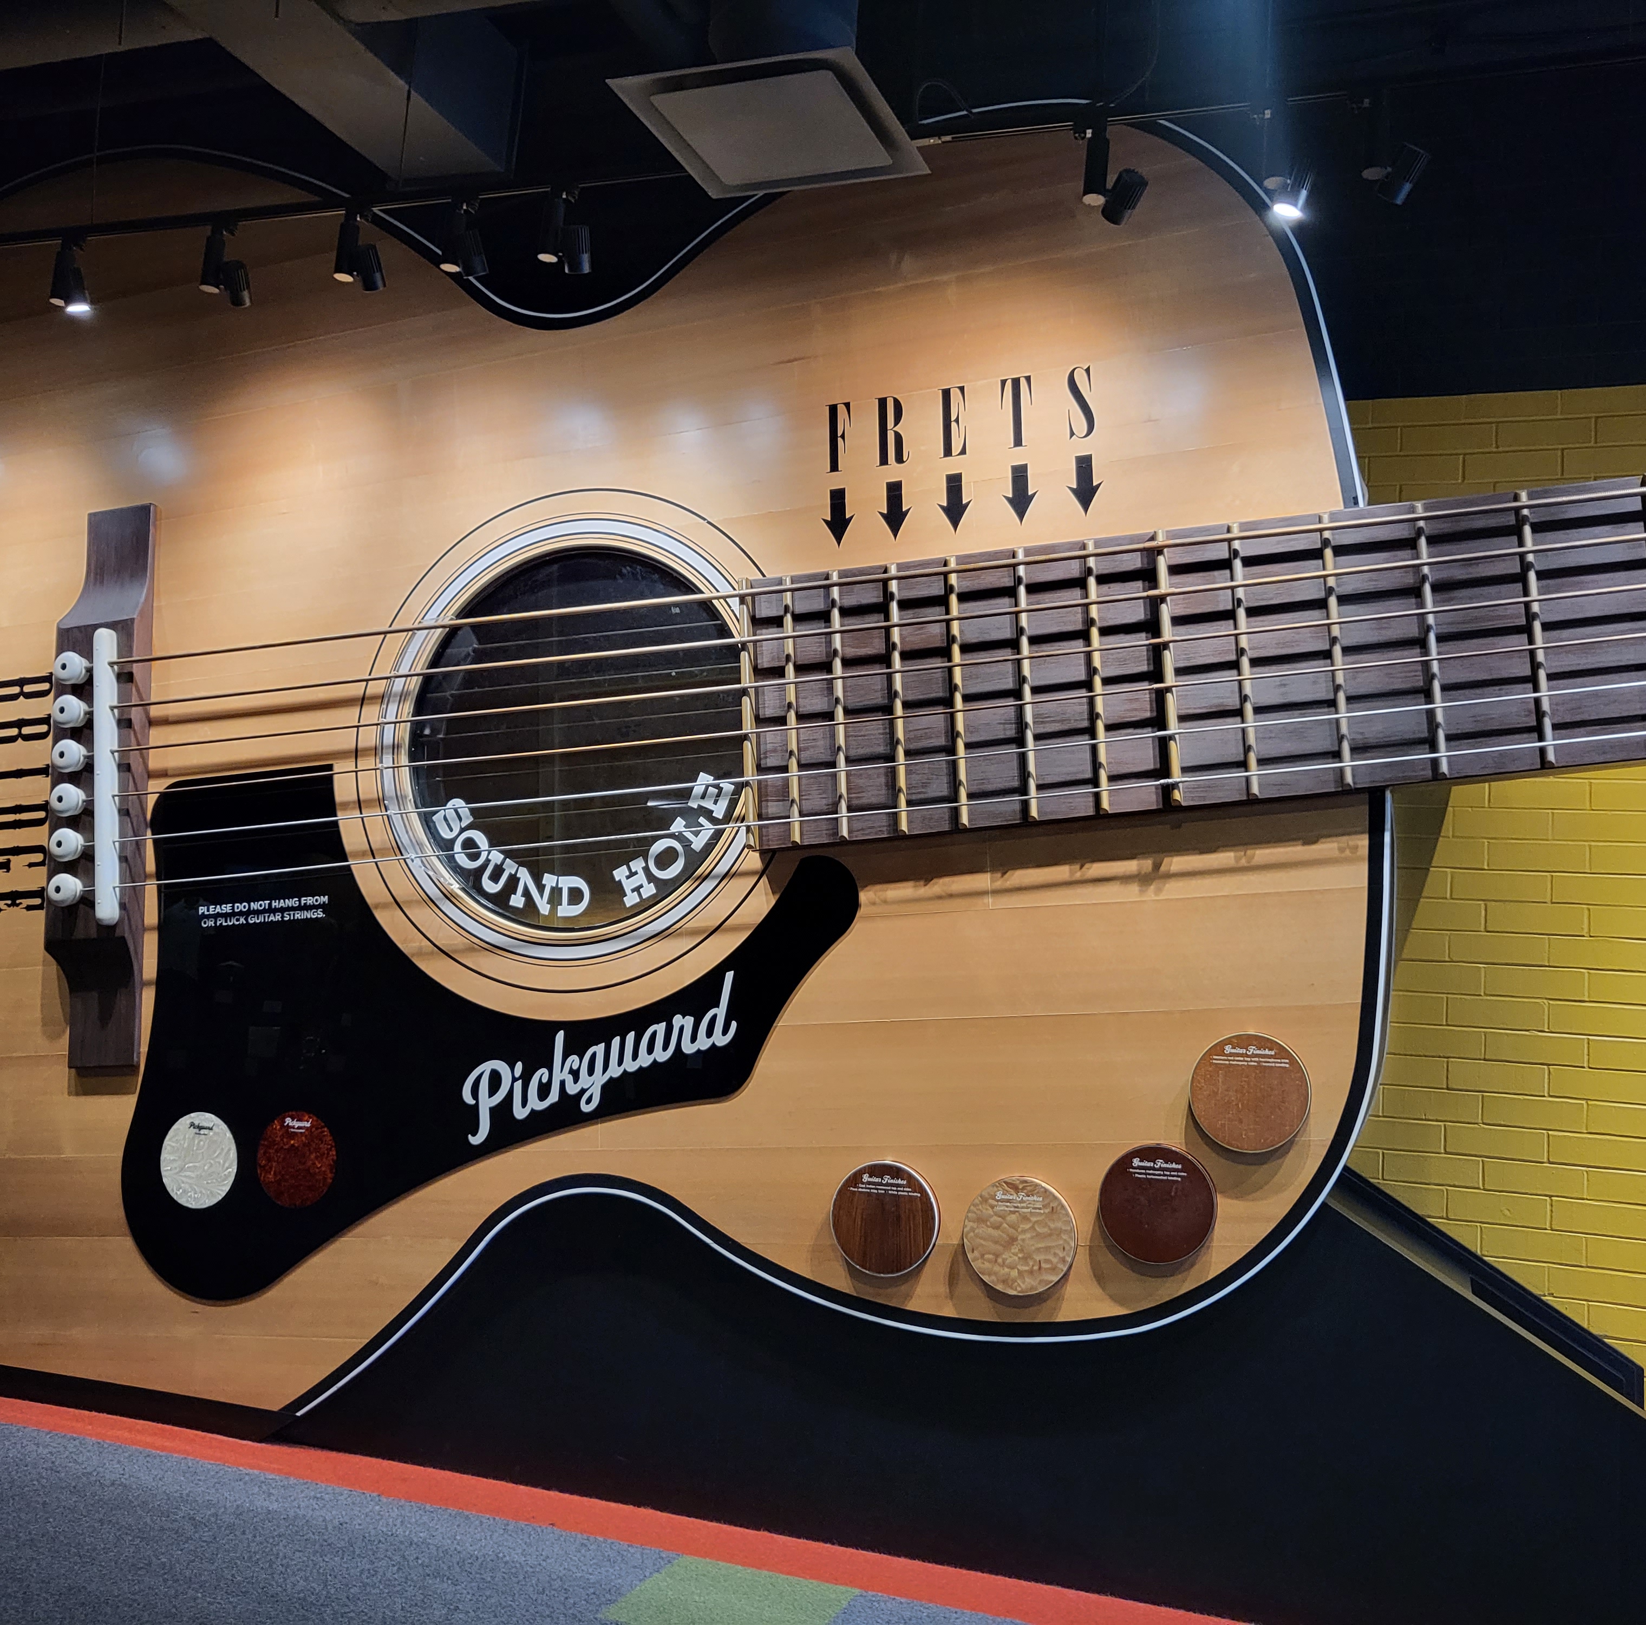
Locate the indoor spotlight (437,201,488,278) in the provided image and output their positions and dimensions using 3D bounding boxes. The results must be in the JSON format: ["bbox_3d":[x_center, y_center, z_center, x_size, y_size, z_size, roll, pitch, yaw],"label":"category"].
[{"bbox_3d":[-1.033,-1.641,4.662,0.135,0.205,0.100,8,-9,-24],"label":"indoor spotlight"}]

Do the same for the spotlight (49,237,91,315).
[{"bbox_3d":[-2.377,-1.694,5.137,0.130,0.220,0.100,7,-8,-16],"label":"spotlight"}]

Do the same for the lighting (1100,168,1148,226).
[{"bbox_3d":[0.744,-1.522,4.025,0.064,0.064,0.135,8,-38,-23],"label":"lighting"}]

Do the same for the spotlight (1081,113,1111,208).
[{"bbox_3d":[0.685,-1.630,4.064,0.062,0.222,0.062,1,-9,21],"label":"spotlight"}]

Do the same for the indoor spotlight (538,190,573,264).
[{"bbox_3d":[-0.760,-1.645,4.568,0.065,0.204,0.065,1,-9,21],"label":"indoor spotlight"}]

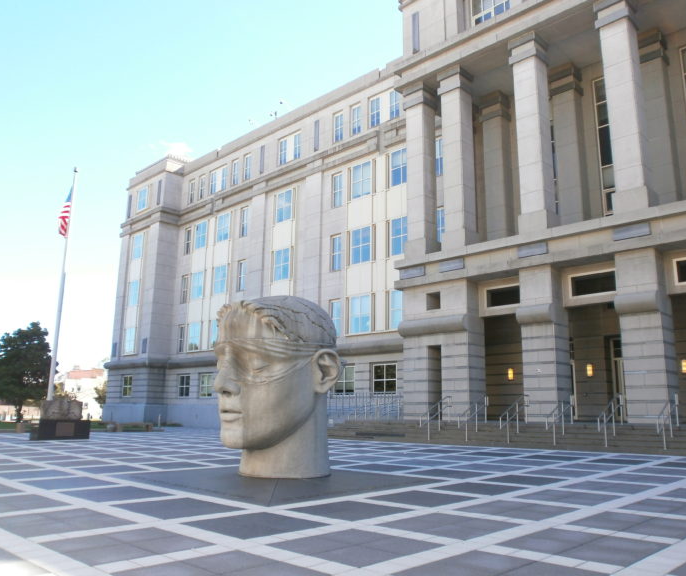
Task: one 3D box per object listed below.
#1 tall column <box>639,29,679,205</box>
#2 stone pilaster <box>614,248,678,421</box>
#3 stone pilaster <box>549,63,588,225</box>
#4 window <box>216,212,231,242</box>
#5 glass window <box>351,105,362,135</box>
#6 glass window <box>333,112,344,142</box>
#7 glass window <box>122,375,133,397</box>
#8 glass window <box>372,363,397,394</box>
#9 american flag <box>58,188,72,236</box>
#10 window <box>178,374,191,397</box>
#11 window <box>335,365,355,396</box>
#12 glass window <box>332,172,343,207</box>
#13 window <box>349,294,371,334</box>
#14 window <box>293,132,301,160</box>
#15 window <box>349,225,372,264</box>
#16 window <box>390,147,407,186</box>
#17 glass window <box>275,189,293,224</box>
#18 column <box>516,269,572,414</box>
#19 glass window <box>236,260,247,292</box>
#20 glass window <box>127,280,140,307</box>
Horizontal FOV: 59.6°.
[{"bbox_3d":[12.429,-6.251,23.661,1.080,7.850,0.980,-11,-17,42],"label":"tall column"},{"bbox_3d":[9.868,1.605,19.502,1.240,5.550,1.480,-11,-16,42],"label":"stone pilaster"},{"bbox_3d":[9.882,-5.773,26.013,1.080,7.850,0.980,-11,-17,42],"label":"stone pilaster"},{"bbox_3d":[-8.804,-4.430,44.417,1.580,2.009,0.150,-11,-16,42],"label":"window"},{"bbox_3d":[0.879,-10.722,38.271,0.821,2.013,0.200,-11,-16,43],"label":"glass window"},{"bbox_3d":[-0.213,-9.924,37.175,0.720,1.950,0.180,-11,-17,42],"label":"glass window"},{"bbox_3d":[-17.982,8.229,50.122,1.620,1.760,0.200,-11,-16,43],"label":"glass window"},{"bbox_3d":[2.296,5.028,32.965,1.680,1.640,0.200,-11,-16,43],"label":"glass window"},{"bbox_3d":[-12.990,-3.576,28.000,0.480,2.420,0.380,6,-13,-25],"label":"american flag"},{"bbox_3d":[-12.487,7.782,47.396,1.694,1.630,0.200,-11,-16,43],"label":"window"},{"bbox_3d":[0.071,5.511,35.450,1.825,1.757,0.200,-11,-16,43],"label":"window"},{"bbox_3d":[-0.319,-6.191,38.053,0.950,2.130,0.200,-11,-16,43],"label":"glass window"},{"bbox_3d":[1.000,1.495,33.349,1.500,2.140,0.180,-11,-17,42],"label":"window"},{"bbox_3d":[-3.169,-9.834,41.708,0.740,1.800,0.200,-11,-16,43],"label":"window"},{"bbox_3d":[1.069,-2.403,34.188,1.480,2.140,0.180,-11,-17,42],"label":"window"},{"bbox_3d":[3.289,-6.684,33.199,1.520,2.050,0.150,-11,-16,42],"label":"window"},{"bbox_3d":[-4.055,-5.685,41.682,1.650,2.080,0.200,-11,-16,43],"label":"glass window"},{"bbox_3d":[7.450,2.082,22.119,1.250,5.602,1.250,-11,-16,43],"label":"column"},{"bbox_3d":[-7.348,-0.838,44.223,0.988,2.337,0.200,-11,-16,43],"label":"glass window"},{"bbox_3d":[-18.161,0.505,51.986,1.850,2.336,0.200,-11,-16,43],"label":"glass window"}]

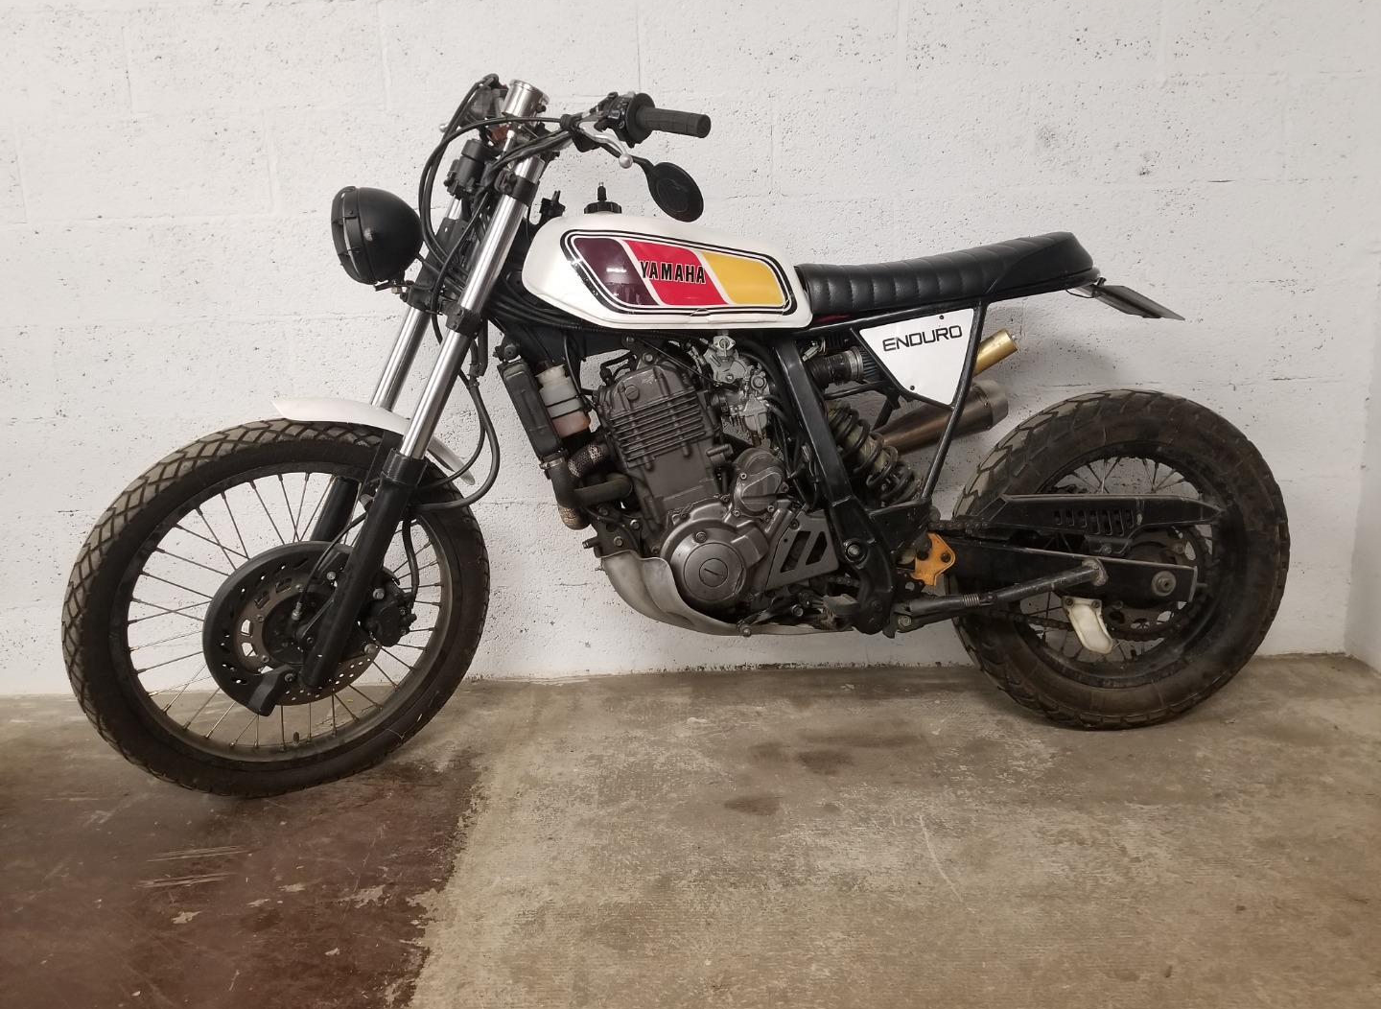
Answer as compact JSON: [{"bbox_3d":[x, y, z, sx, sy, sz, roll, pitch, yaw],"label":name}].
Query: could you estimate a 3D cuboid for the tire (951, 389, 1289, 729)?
[{"bbox_3d":[0.801,0.108,1.945,0.643,0.643,0.130,-3,8,-3],"label":"tire"}]

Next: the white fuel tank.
[{"bbox_3d":[-0.048,-0.403,1.806,0.480,0.205,0.260,-3,8,-4],"label":"white fuel tank"}]

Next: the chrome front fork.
[{"bbox_3d":[-0.484,-0.180,1.768,0.120,1.020,0.270,20,6,-36],"label":"chrome front fork"}]

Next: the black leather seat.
[{"bbox_3d":[0.429,-0.406,1.844,0.525,0.115,0.235,-8,8,-3],"label":"black leather seat"}]

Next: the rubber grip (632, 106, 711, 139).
[{"bbox_3d":[-0.027,-0.554,1.505,0.122,0.034,0.034,23,24,35],"label":"rubber grip"}]

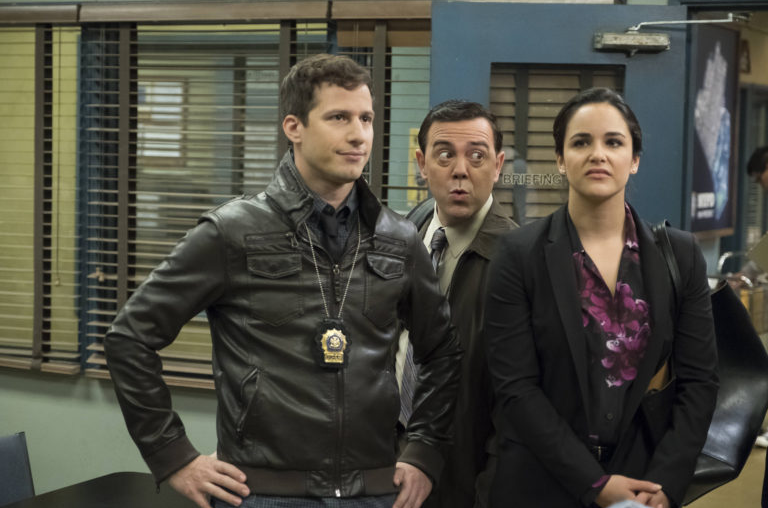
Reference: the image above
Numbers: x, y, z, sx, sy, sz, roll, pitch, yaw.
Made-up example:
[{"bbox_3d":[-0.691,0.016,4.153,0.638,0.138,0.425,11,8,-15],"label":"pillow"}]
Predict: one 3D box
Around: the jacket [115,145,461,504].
[{"bbox_3d":[-0.172,0.120,3.450,0.700,0.650,0.320,-1,5,-28],"label":"jacket"}]

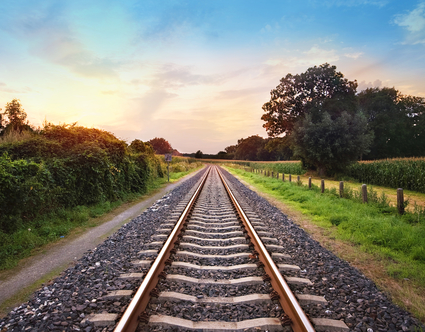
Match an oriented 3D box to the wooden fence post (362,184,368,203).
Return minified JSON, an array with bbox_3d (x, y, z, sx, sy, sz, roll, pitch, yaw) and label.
[{"bbox_3d":[6.562,1.231,14.900,0.200,0.852,0.200,0,1,0],"label":"wooden fence post"}]

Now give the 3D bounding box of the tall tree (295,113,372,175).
[{"bbox_3d":[16.490,-2.986,47.000,10.400,8.550,9.500,0,1,0],"label":"tall tree"}]

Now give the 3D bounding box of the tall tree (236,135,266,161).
[{"bbox_3d":[14.265,-5.807,130.000,11.000,12.036,10.000,0,1,0],"label":"tall tree"}]

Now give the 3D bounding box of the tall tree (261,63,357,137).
[{"bbox_3d":[17.545,-8.718,62.000,16.500,19.625,15.000,0,1,0],"label":"tall tree"}]

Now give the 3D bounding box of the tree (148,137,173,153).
[{"bbox_3d":[-16.070,-4.129,105.000,8.000,9.329,7.800,0,1,0],"label":"tree"}]

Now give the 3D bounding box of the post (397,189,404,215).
[{"bbox_3d":[6.528,1.251,12.000,0.190,0.915,0.190,0,1,0],"label":"post"}]

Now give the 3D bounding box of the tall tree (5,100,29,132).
[{"bbox_3d":[-15.848,-1.961,28.000,2.900,6.994,2.900,0,1,0],"label":"tall tree"}]

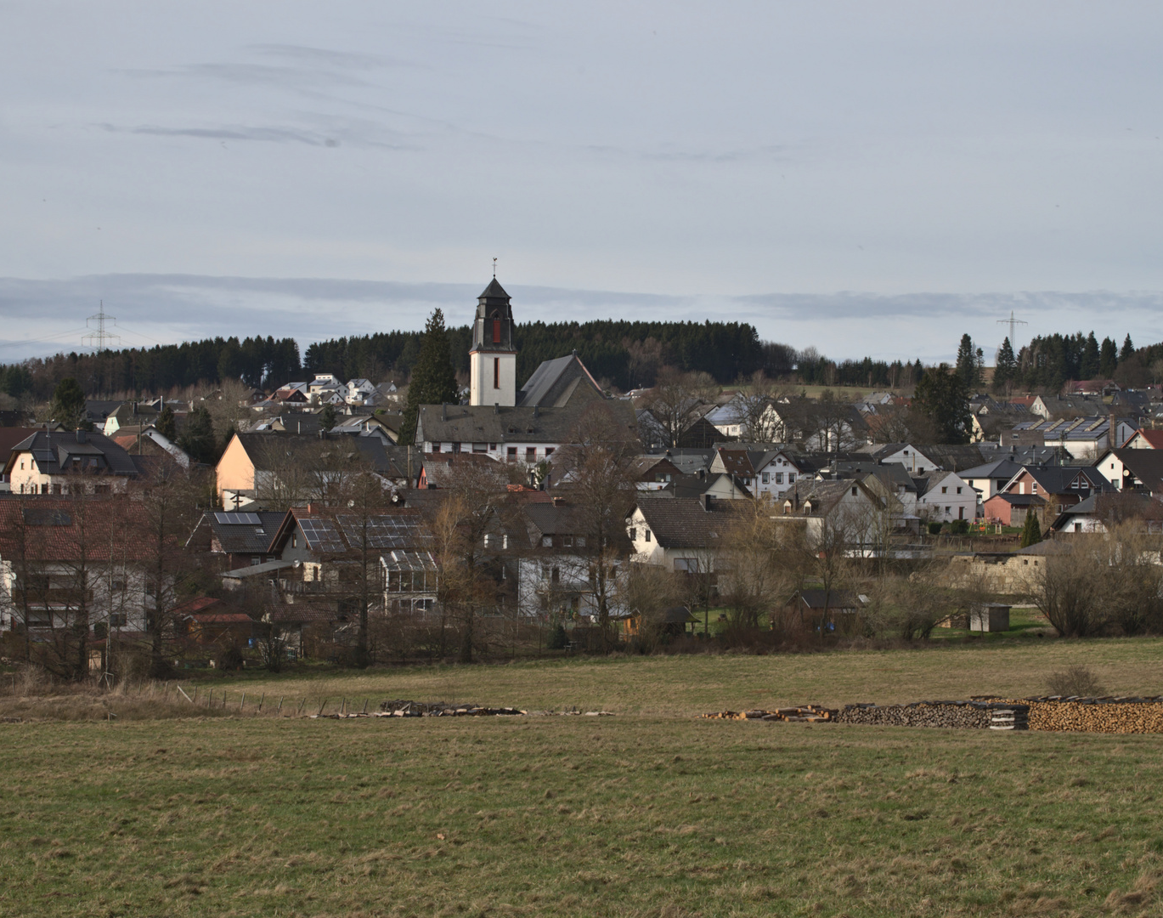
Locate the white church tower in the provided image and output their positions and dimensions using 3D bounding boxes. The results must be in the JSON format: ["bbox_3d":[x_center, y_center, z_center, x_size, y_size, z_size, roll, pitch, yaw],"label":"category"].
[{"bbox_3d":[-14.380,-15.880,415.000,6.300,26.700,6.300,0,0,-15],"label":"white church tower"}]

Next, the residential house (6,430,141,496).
[{"bbox_3d":[-59.920,0.640,303.000,12.700,8.030,10.000,0,0,-36],"label":"residential house"}]

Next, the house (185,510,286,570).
[{"bbox_3d":[-31.400,8.430,243.000,9.800,7.150,8.400,0,0,-35],"label":"house"}]

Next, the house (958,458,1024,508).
[{"bbox_3d":[63.840,4.320,388.000,10.800,8.810,10.800,0,0,-17],"label":"house"}]

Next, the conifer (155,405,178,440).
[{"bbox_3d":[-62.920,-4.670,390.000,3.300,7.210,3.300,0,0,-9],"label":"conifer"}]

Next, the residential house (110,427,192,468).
[{"bbox_3d":[-61.380,-1.070,358.000,11.300,7.070,10.500,0,0,-39],"label":"residential house"}]

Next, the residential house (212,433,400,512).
[{"bbox_3d":[-34.550,1.520,328.000,21.500,9.790,9.500,0,0,-36],"label":"residential house"}]

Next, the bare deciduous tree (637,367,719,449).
[{"bbox_3d":[16.000,-8.320,430.000,13.300,13.740,12.500,0,0,0],"label":"bare deciduous tree"}]

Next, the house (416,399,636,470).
[{"bbox_3d":[-7.450,-2.230,365.000,31.000,11.660,12.000,0,0,-9],"label":"house"}]

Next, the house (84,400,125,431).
[{"bbox_3d":[-101.460,-8.500,550.000,10.000,7.980,9.000,0,0,0],"label":"house"}]

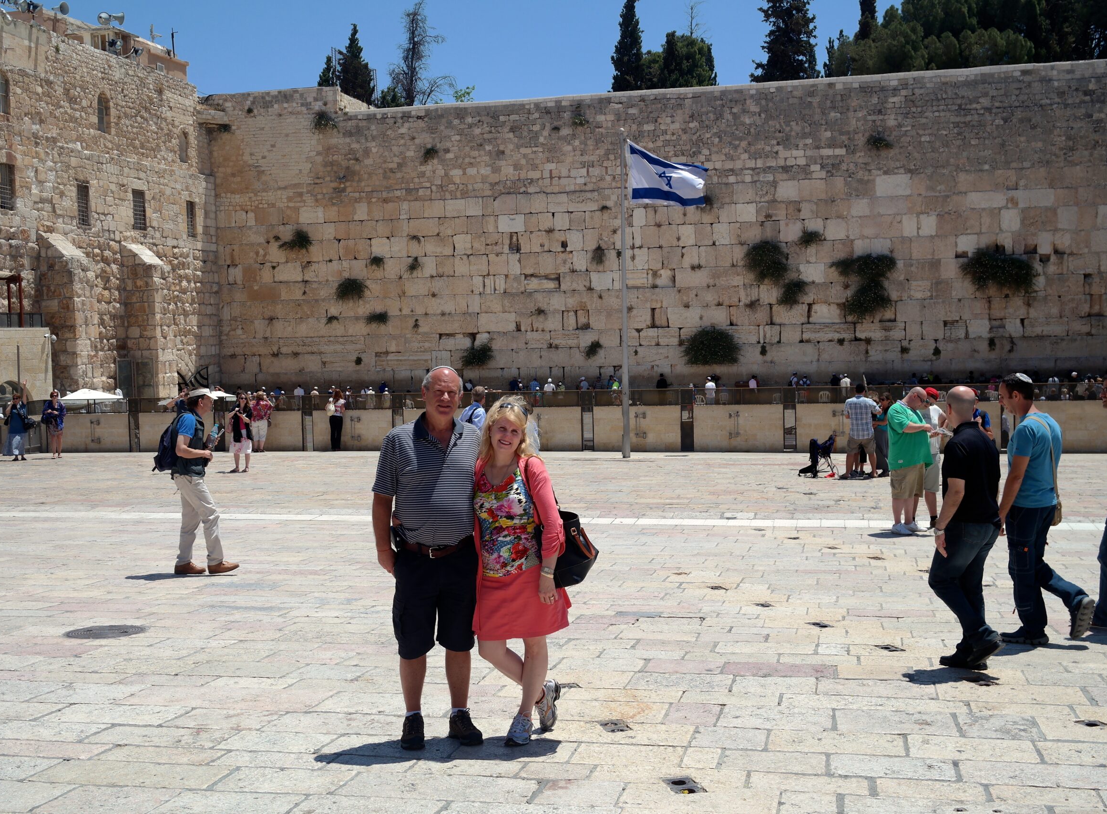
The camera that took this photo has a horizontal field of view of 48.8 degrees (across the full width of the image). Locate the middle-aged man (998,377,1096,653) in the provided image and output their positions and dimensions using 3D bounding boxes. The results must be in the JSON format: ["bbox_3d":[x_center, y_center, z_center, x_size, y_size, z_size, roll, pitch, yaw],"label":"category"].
[{"bbox_3d":[3.236,0.661,8.020,0.640,1.750,0.500,0,1,28],"label":"middle-aged man"}]

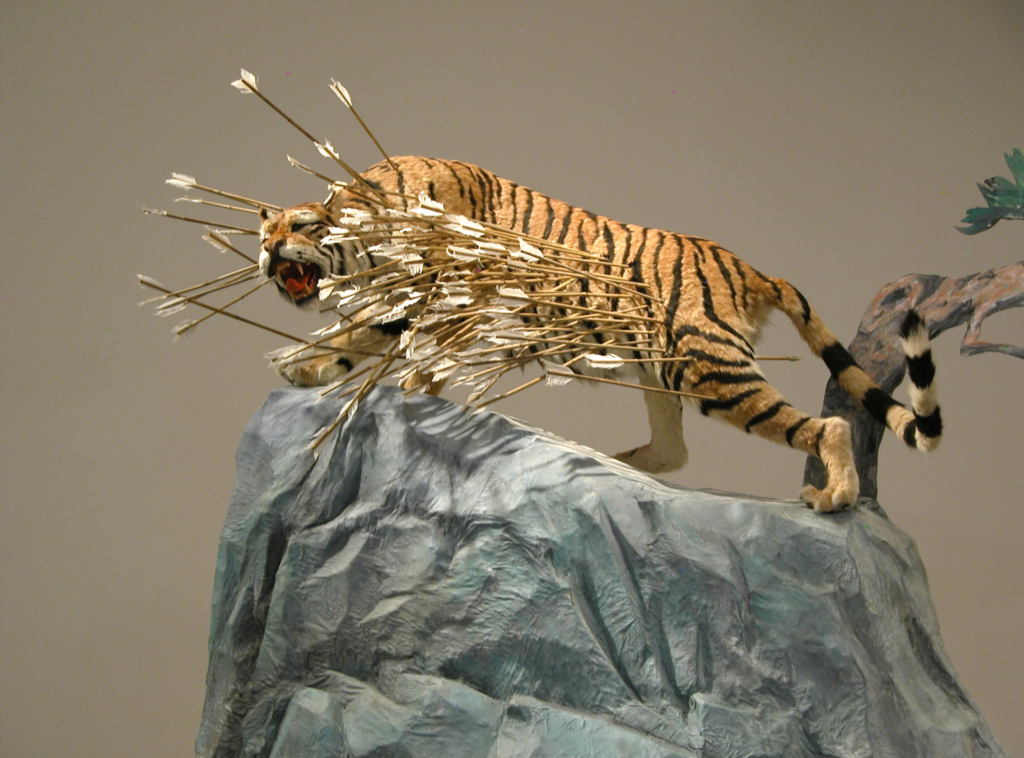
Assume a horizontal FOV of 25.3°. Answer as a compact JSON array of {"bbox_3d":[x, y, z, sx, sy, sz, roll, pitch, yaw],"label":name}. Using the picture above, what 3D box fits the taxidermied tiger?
[{"bbox_3d":[0.264,-0.121,6.500,1.980,0.710,0.520,14,-9,-10],"label":"taxidermied tiger"}]

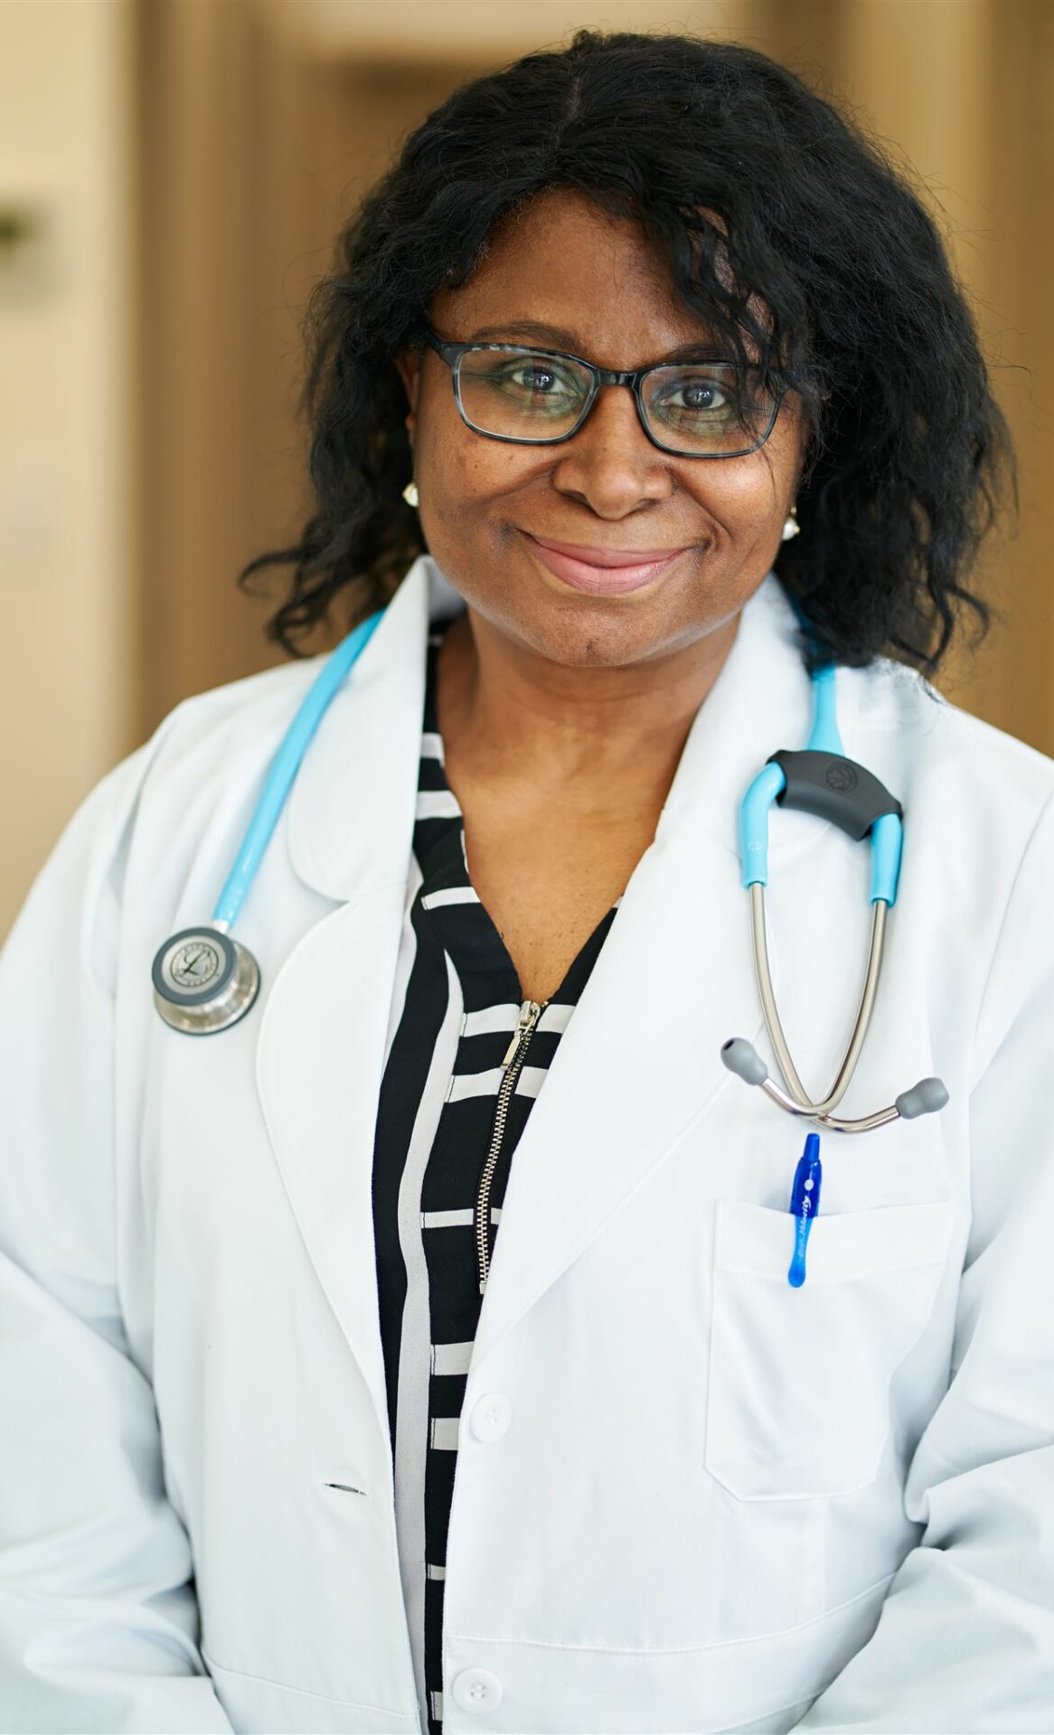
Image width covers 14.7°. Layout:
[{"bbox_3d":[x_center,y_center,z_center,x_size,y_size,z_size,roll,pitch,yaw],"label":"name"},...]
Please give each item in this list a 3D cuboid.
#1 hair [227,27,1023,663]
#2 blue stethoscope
[{"bbox_3d":[0.043,-0.222,1.750,0.325,0.272,0.250,4,10,-2],"label":"hair"},{"bbox_3d":[0.014,-0.014,1.715,0.330,0.235,0.185,3,10,10],"label":"blue stethoscope"}]

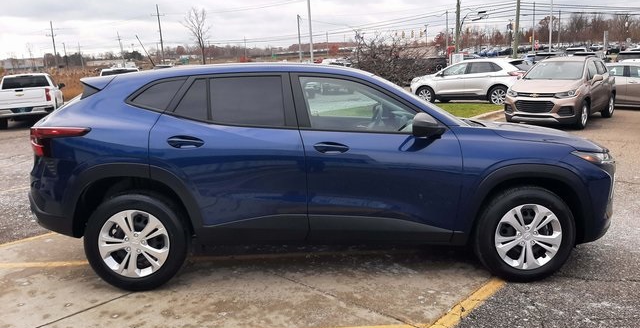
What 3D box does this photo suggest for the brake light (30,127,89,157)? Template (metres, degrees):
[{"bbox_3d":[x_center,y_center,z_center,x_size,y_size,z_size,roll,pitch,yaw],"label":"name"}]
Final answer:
[{"bbox_3d":[-1.823,-0.155,3.412,0.460,0.220,0.300,-2,11,4],"label":"brake light"}]

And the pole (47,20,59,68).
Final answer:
[{"bbox_3d":[-51.121,-21.583,93.127,2.200,11.600,0.400,-2,12,0],"label":"pole"}]

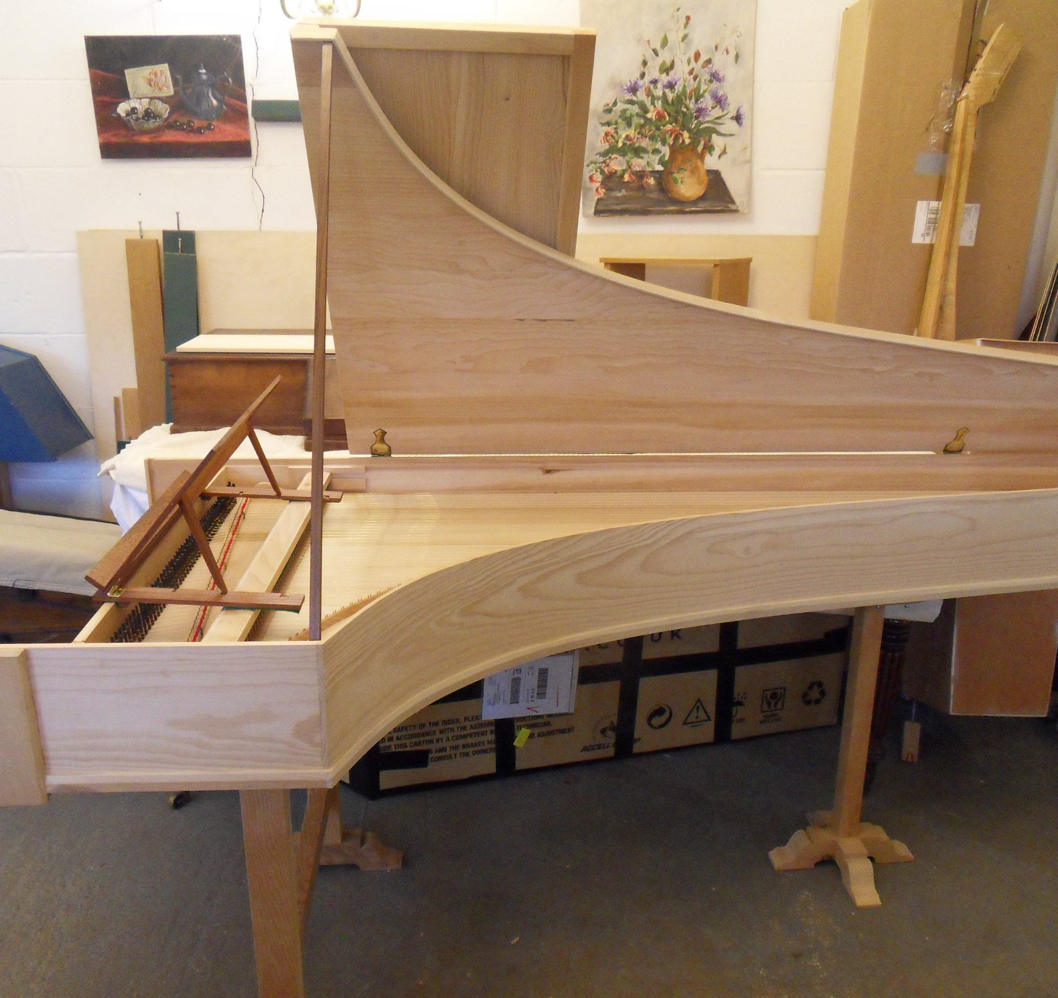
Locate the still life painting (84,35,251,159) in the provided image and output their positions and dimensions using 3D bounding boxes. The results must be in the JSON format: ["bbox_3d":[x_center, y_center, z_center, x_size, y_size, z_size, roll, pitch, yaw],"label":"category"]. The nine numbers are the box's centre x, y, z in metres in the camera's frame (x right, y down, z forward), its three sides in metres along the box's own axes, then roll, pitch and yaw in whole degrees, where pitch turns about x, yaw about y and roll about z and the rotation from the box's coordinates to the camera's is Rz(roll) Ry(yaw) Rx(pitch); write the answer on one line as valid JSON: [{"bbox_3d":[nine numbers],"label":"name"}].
[{"bbox_3d":[-0.963,-1.075,2.473,0.410,0.304,0.020,0,16,1],"label":"still life painting"}]

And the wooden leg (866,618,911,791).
[{"bbox_3d":[0.774,0.451,2.064,0.100,0.500,0.100,-1,16,-4],"label":"wooden leg"}]

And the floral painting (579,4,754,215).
[{"bbox_3d":[0.369,-1.067,2.451,0.457,0.600,0.020,-2,16,1],"label":"floral painting"}]

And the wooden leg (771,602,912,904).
[{"bbox_3d":[0.654,0.461,1.848,0.300,0.600,0.300,-1,16,-4],"label":"wooden leg"}]

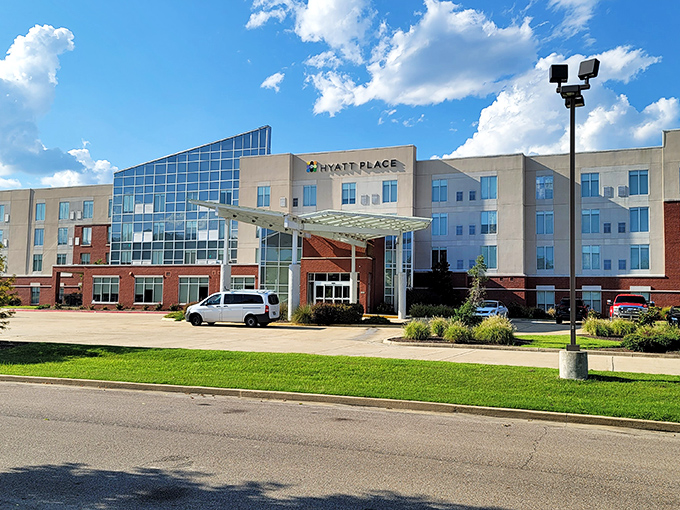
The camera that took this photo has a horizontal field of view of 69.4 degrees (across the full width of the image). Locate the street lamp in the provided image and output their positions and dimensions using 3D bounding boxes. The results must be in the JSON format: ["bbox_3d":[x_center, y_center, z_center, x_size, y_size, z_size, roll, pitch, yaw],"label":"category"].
[{"bbox_3d":[5.517,-0.930,11.705,1.050,7.580,1.000,0,-3,20],"label":"street lamp"}]

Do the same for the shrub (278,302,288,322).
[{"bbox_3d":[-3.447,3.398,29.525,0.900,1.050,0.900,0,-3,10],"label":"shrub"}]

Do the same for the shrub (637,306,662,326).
[{"bbox_3d":[15.333,3.295,24.331,1.100,1.280,1.100,0,-3,20],"label":"shrub"}]

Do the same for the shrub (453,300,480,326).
[{"bbox_3d":[5.639,2.870,21.836,1.200,1.480,1.200,0,-3,20],"label":"shrub"}]

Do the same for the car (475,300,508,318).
[{"bbox_3d":[9.904,3.714,32.535,1.840,1.460,4.750,-1,-3,28],"label":"car"}]

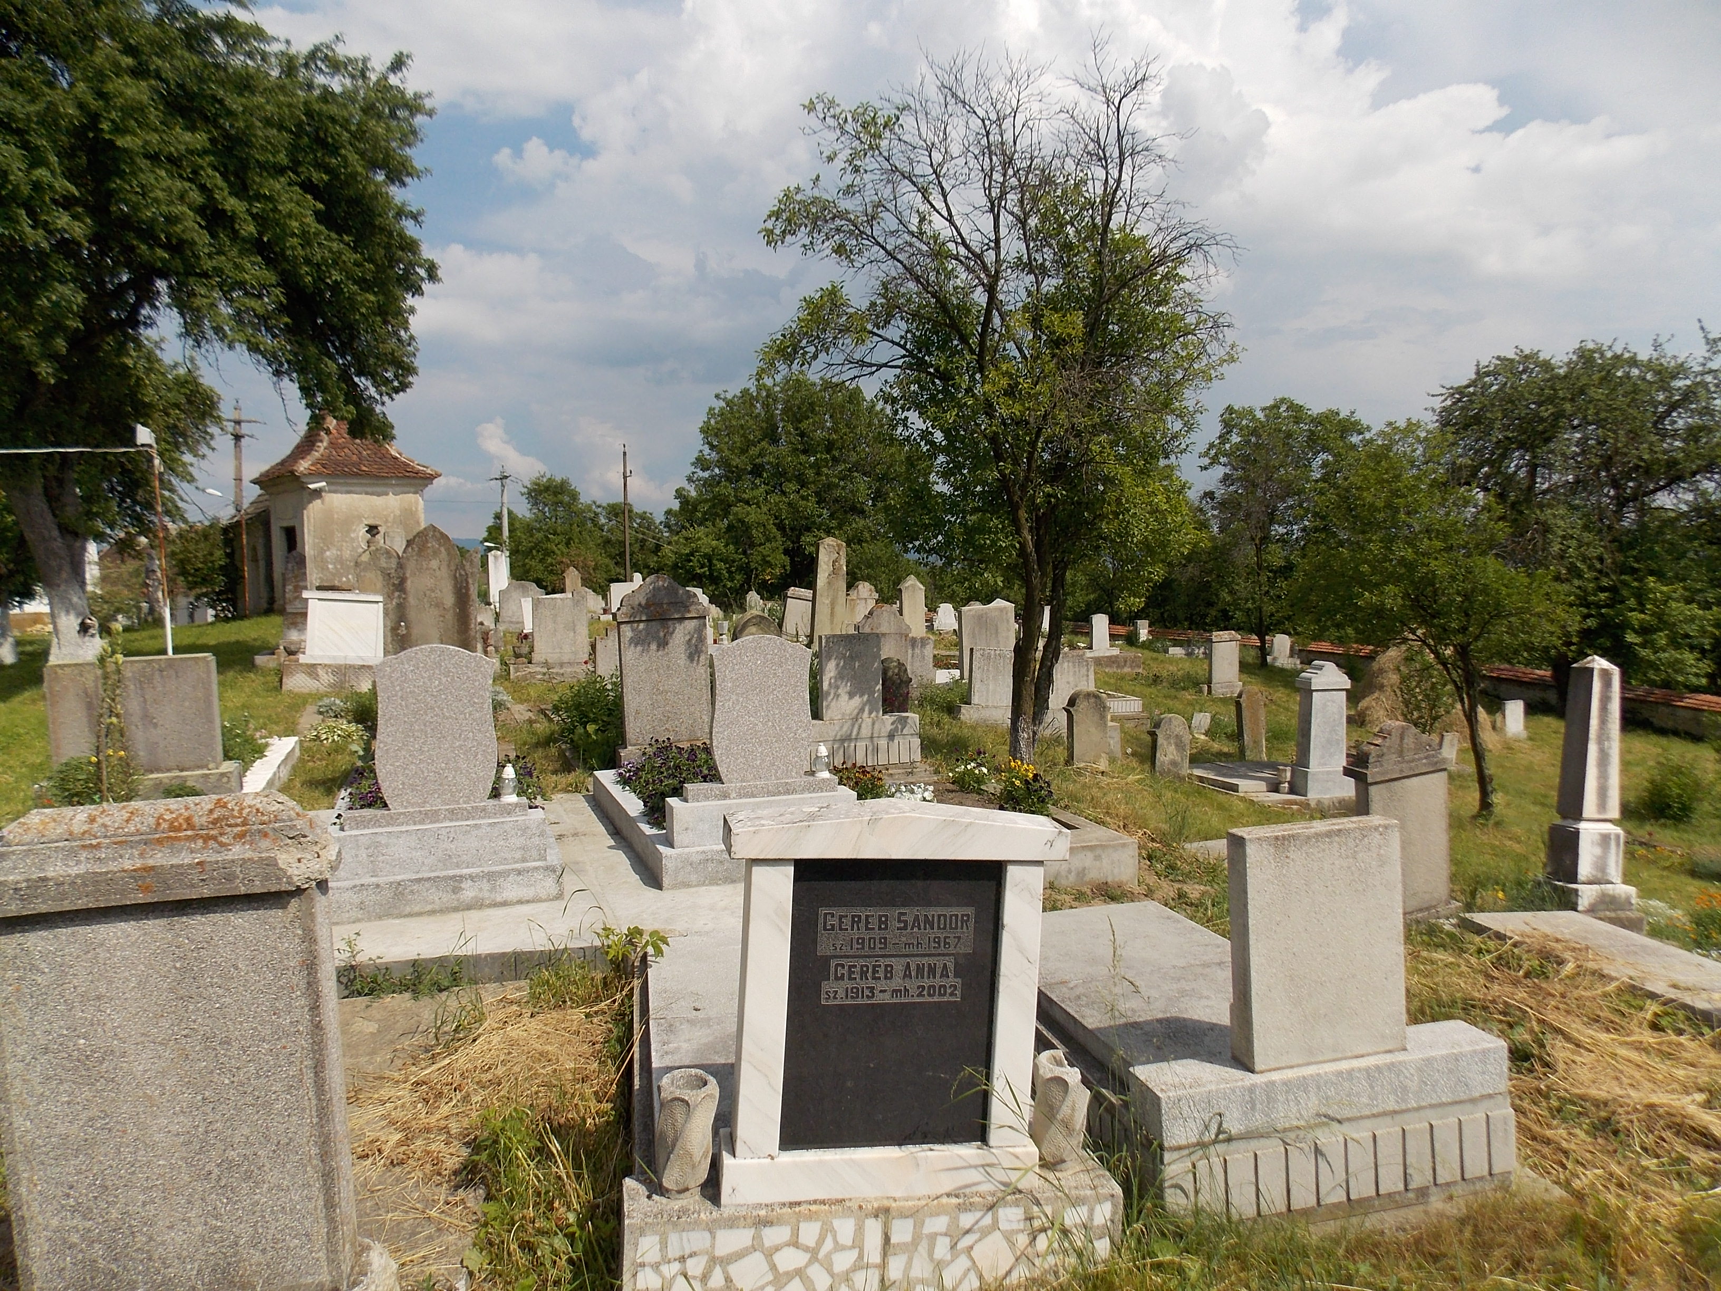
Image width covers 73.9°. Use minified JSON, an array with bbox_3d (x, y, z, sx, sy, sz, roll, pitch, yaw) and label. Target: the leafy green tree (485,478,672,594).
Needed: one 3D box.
[{"bbox_3d":[-14.175,-5.328,57.000,9.200,6.100,7.500,0,5,0],"label":"leafy green tree"}]

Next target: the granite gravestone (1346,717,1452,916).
[{"bbox_3d":[2.880,0.929,6.100,0.640,1.010,0.160,-3,3,-25],"label":"granite gravestone"}]

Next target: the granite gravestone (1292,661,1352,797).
[{"bbox_3d":[4.213,0.764,10.400,0.480,1.270,0.290,-1,5,-9],"label":"granite gravestone"}]

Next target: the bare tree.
[{"bbox_3d":[1.145,-2.039,9.500,3.850,5.950,3.700,-2,3,0],"label":"bare tree"}]

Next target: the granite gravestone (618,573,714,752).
[{"bbox_3d":[-1.342,0.116,7.900,0.640,1.190,0.170,-3,3,-15],"label":"granite gravestone"}]

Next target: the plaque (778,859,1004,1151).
[{"bbox_3d":[0.064,0.739,2.350,0.440,0.590,0.030,2,2,-12],"label":"plaque"}]

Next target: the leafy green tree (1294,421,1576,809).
[{"bbox_3d":[5.416,-0.248,10.800,2.550,3.700,2.500,0,5,0],"label":"leafy green tree"}]

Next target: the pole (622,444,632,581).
[{"bbox_3d":[-10.843,-5.702,53.000,0.420,7.300,0.350,0,5,0],"label":"pole"}]

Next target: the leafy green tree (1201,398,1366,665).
[{"bbox_3d":[11.390,-3.080,31.000,4.300,7.200,4.200,-2,3,0],"label":"leafy green tree"}]

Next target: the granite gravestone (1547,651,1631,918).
[{"bbox_3d":[4.674,0.914,7.300,0.380,1.660,0.380,0,5,-2],"label":"granite gravestone"}]

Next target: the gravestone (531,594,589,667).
[{"bbox_3d":[-3.356,-0.173,12.800,0.600,0.760,0.150,-3,3,-14],"label":"gravestone"}]

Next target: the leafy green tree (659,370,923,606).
[{"bbox_3d":[-2.402,-5.738,43.000,9.900,8.800,9.200,0,5,0],"label":"leafy green tree"}]

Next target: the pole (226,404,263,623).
[{"bbox_3d":[-21.587,-4.750,40.000,1.250,7.500,0.350,-2,3,-5],"label":"pole"}]

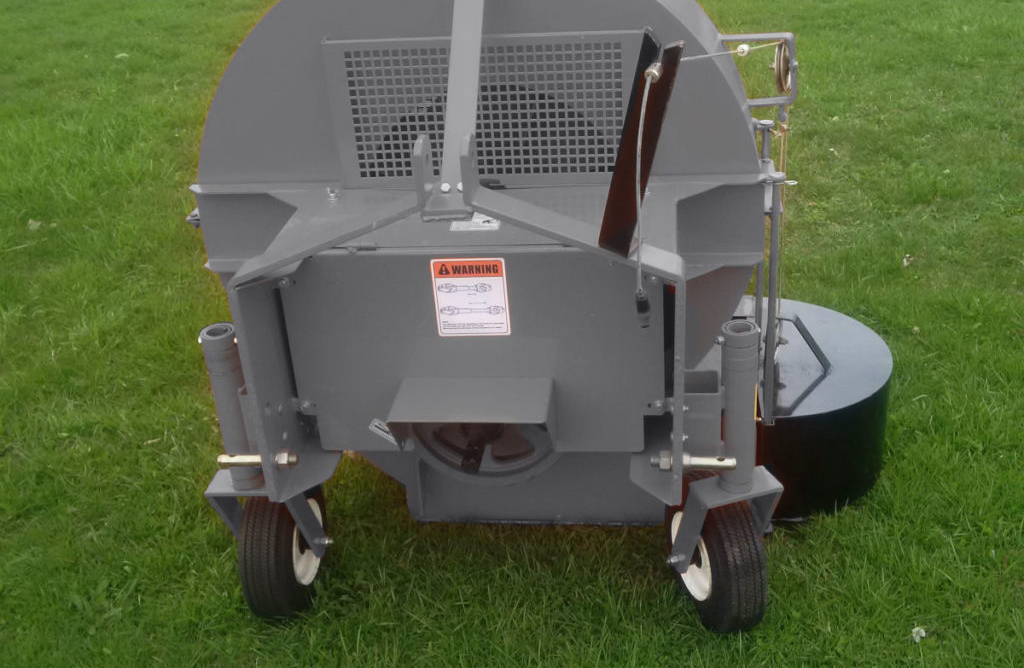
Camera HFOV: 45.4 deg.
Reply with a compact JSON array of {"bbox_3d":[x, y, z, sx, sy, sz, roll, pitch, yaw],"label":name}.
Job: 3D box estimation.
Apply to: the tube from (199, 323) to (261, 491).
[{"bbox_3d":[-0.500,0.132,2.196,0.062,0.310,0.062,0,27,8],"label":"tube"}]

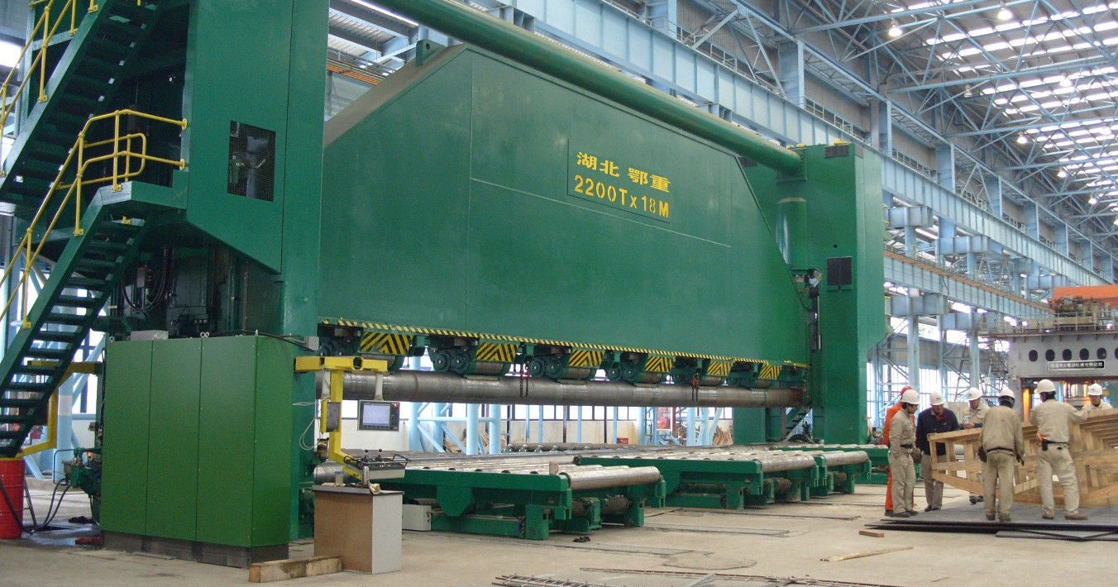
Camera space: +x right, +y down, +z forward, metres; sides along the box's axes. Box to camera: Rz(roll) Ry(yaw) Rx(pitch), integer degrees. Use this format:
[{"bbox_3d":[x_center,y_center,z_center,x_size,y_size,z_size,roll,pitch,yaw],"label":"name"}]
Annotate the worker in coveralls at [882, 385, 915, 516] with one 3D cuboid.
[{"bbox_3d":[4.884,2.254,16.289,0.450,1.823,0.450,0,-6,9],"label":"worker in coveralls"}]

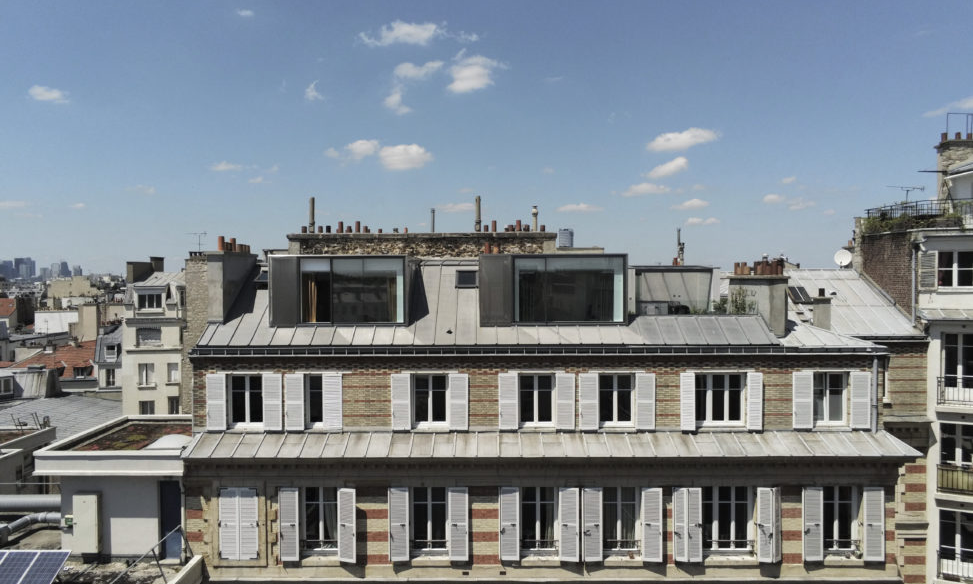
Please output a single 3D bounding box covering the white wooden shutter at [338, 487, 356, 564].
[{"bbox_3d":[-3.937,6.617,18.300,0.560,2.080,0.060,0,1,17],"label":"white wooden shutter"}]

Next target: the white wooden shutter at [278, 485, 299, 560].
[{"bbox_3d":[-5.789,6.841,19.000,0.590,2.130,0.050,0,1,-2],"label":"white wooden shutter"}]

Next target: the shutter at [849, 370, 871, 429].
[{"bbox_3d":[10.869,3.158,18.779,0.622,1.648,0.050,0,1,0],"label":"shutter"}]

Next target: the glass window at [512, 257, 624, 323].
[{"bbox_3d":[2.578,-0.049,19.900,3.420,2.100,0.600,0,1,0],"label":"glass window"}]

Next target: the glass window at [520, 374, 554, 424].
[{"bbox_3d":[1.514,3.153,19.100,1.049,1.492,0.120,0,1,0],"label":"glass window"}]

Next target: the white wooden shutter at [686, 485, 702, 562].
[{"bbox_3d":[6.058,6.764,18.747,0.425,2.160,0.050,0,1,0],"label":"white wooden shutter"}]

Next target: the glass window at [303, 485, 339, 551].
[{"bbox_3d":[-4.770,6.562,18.691,1.130,1.924,0.100,0,1,0],"label":"glass window"}]

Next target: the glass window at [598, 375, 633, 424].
[{"bbox_3d":[3.960,3.274,19.820,1.080,1.550,0.080,0,1,0],"label":"glass window"}]

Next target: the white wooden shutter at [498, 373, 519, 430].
[{"bbox_3d":[0.656,3.194,18.862,0.583,1.640,0.050,0,1,0],"label":"white wooden shutter"}]

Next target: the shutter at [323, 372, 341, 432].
[{"bbox_3d":[-4.629,3.308,19.448,0.597,1.690,0.050,0,1,0],"label":"shutter"}]

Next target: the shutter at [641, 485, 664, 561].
[{"bbox_3d":[4.871,6.837,18.950,0.600,2.130,0.050,0,1,14],"label":"shutter"}]

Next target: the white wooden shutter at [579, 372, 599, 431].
[{"bbox_3d":[3.119,3.316,19.580,0.575,1.710,0.050,0,1,0],"label":"white wooden shutter"}]

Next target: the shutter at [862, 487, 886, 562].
[{"bbox_3d":[11.011,6.598,18.350,0.624,2.083,0.060,0,1,2],"label":"shutter"}]

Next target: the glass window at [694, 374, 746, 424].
[{"bbox_3d":[6.847,3.140,19.021,1.540,1.521,0.100,0,1,0],"label":"glass window"}]

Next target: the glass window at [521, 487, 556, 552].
[{"bbox_3d":[1.508,6.590,18.750,1.056,1.899,0.120,0,1,0],"label":"glass window"}]

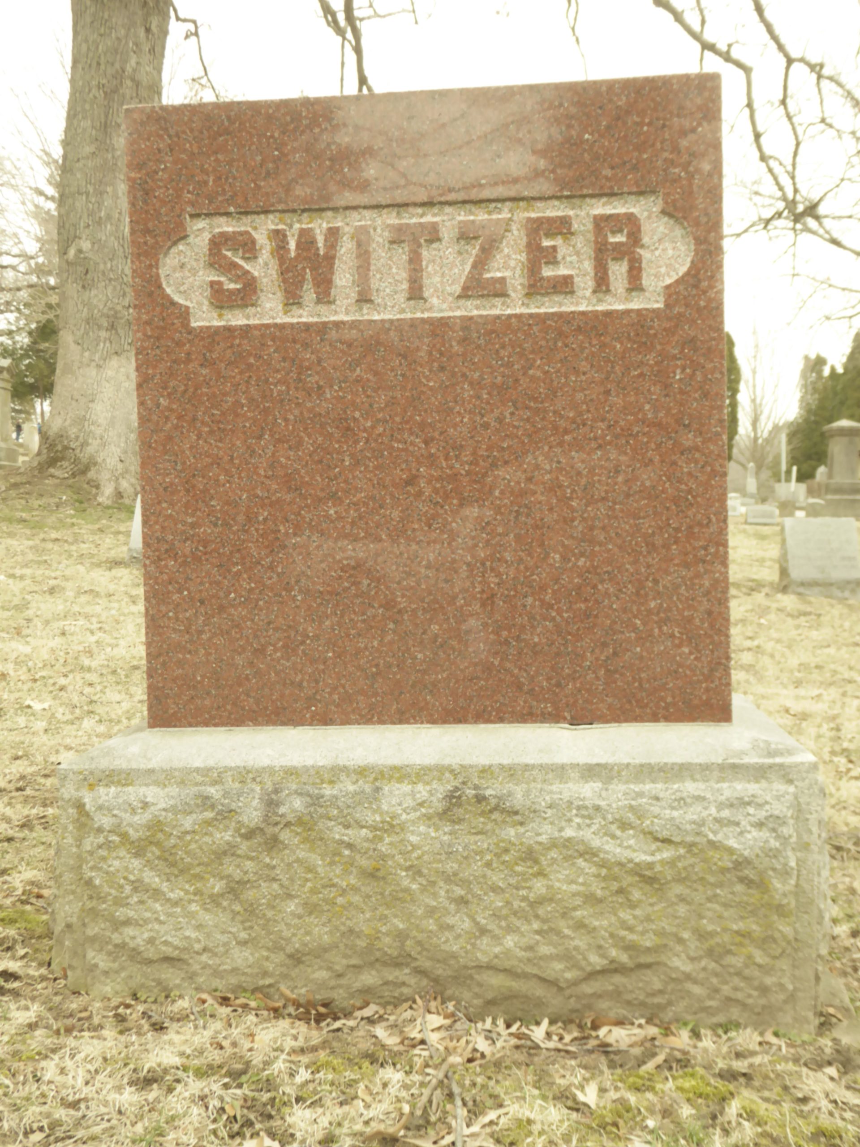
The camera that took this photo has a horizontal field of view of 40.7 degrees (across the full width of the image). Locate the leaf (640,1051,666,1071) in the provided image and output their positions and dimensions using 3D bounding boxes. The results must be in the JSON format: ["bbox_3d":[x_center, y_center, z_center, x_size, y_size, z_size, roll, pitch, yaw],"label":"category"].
[{"bbox_3d":[0.314,0.682,1.620,0.025,0.014,0.055,1,3,30],"label":"leaf"}]

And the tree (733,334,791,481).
[{"bbox_3d":[17.130,-8.600,60.000,2.900,7.500,2.900,0,3,16],"label":"tree"}]

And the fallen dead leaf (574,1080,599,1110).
[{"bbox_3d":[0.204,0.678,1.510,0.031,0.017,0.048,-1,2,-12],"label":"fallen dead leaf"}]

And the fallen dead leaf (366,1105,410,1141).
[{"bbox_3d":[-0.051,0.667,1.410,0.048,0.020,0.048,0,2,14],"label":"fallen dead leaf"}]

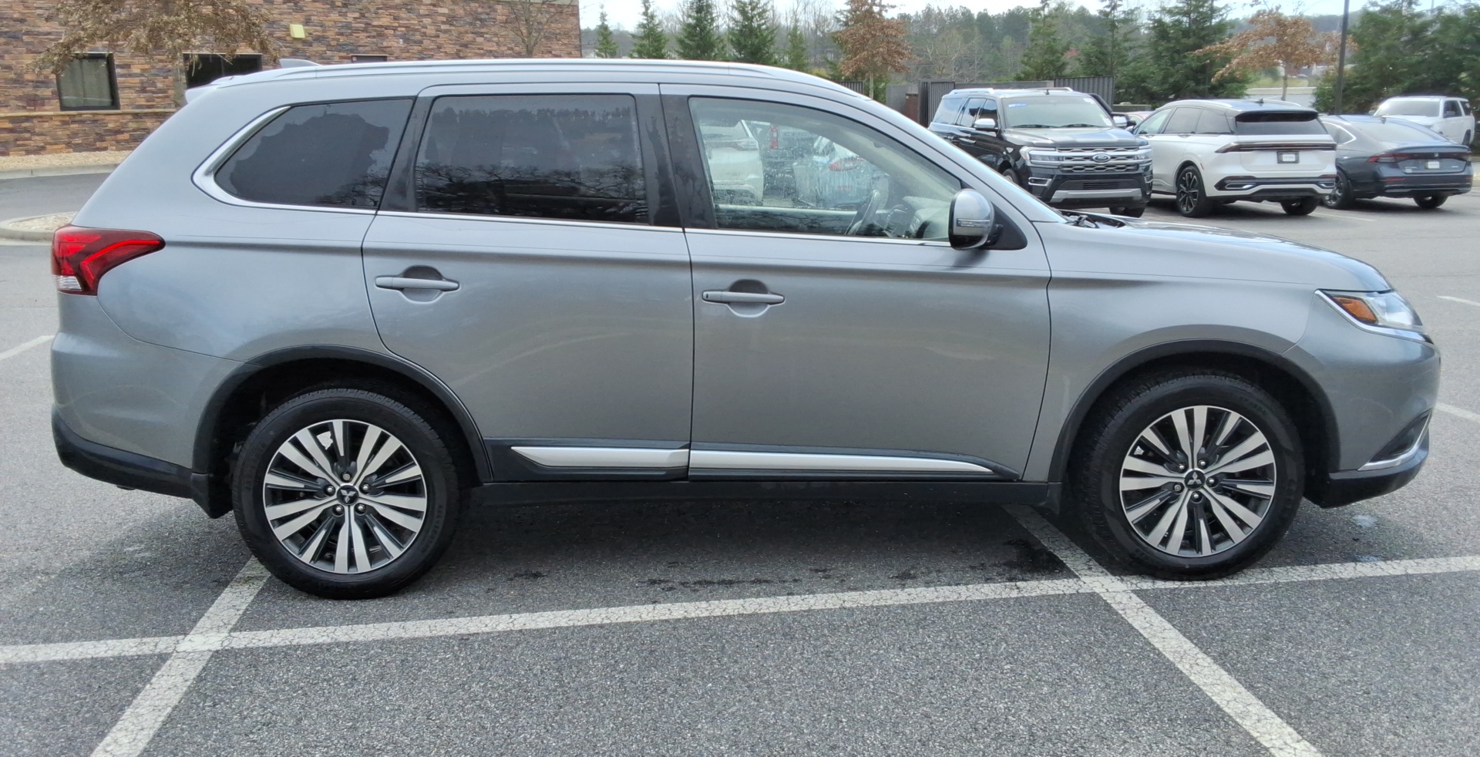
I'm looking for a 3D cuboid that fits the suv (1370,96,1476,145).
[{"bbox_3d":[19.200,-6.980,33.900,2.000,1.880,5.100,10,16,42],"label":"suv"}]

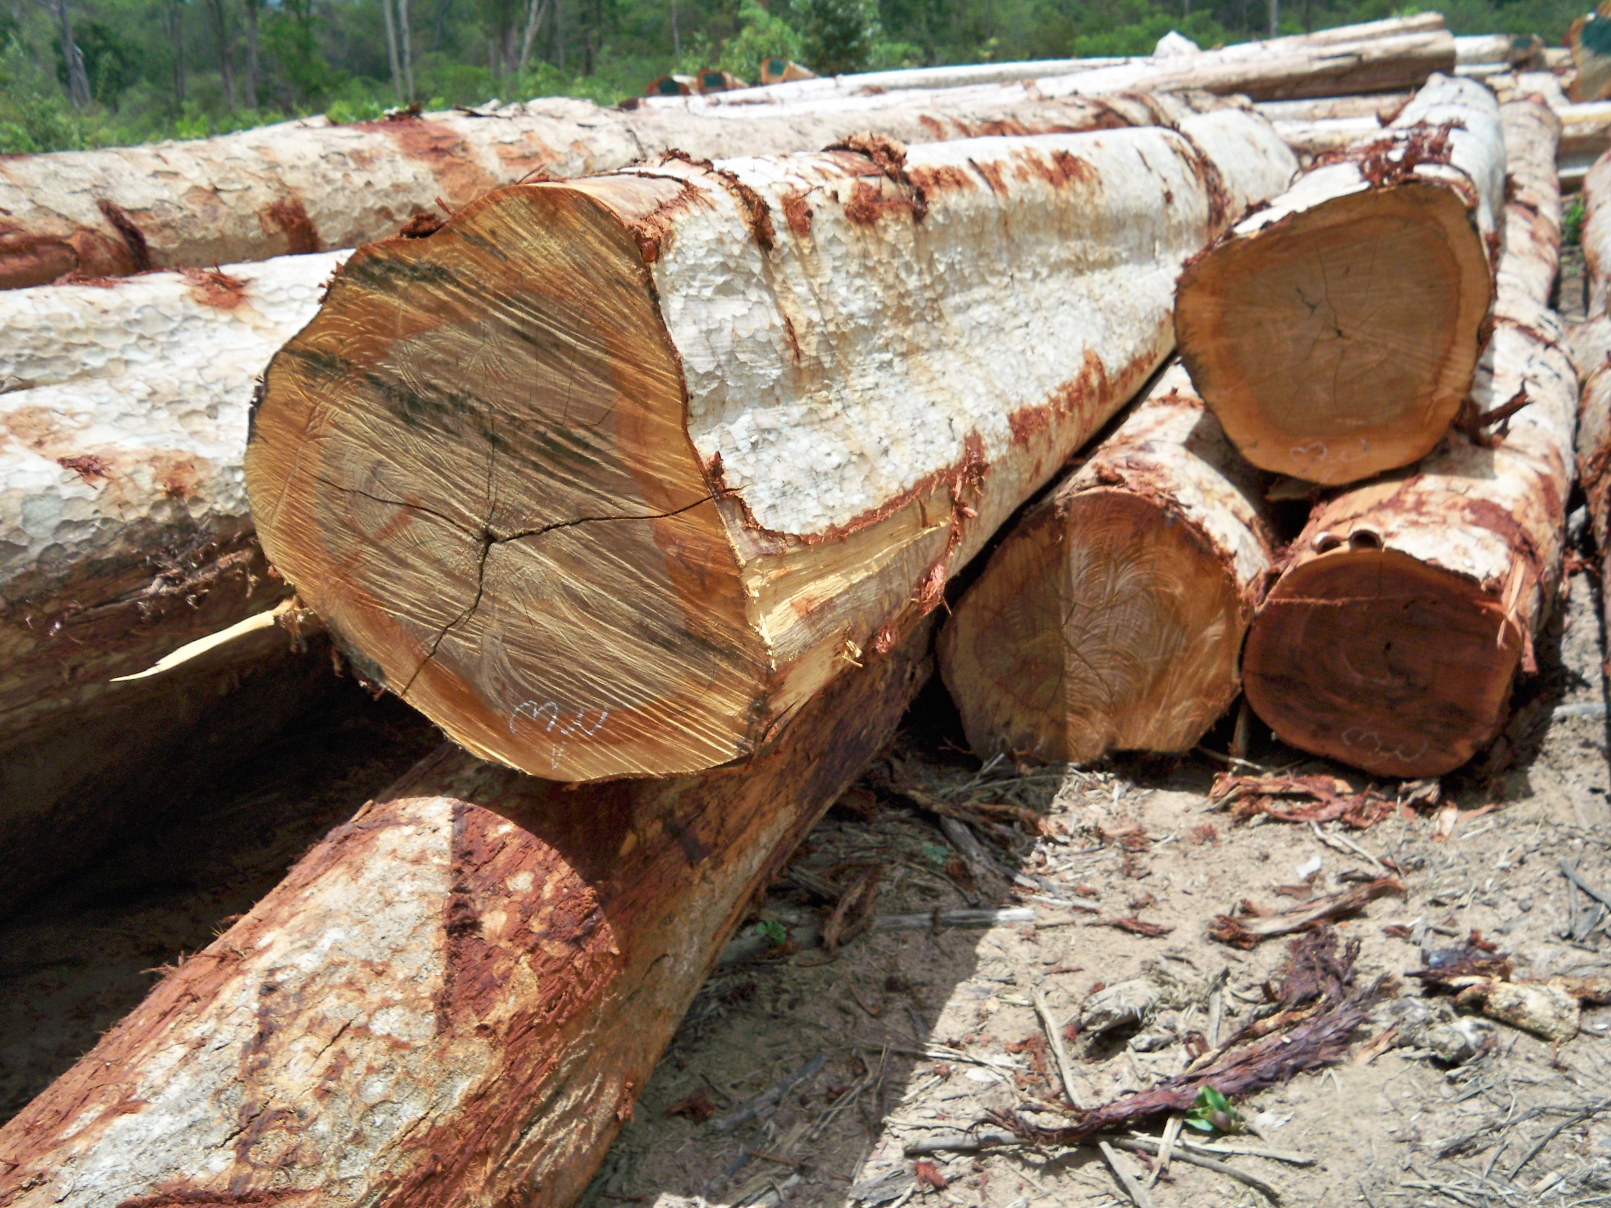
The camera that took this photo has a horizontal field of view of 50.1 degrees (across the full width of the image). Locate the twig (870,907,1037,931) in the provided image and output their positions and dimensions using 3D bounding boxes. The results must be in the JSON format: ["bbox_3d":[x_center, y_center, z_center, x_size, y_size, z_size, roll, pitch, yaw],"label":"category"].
[{"bbox_3d":[0.258,0.549,3.016,0.282,0.020,0.024,-3,17,-3],"label":"twig"}]

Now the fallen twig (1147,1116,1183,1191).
[{"bbox_3d":[0.490,0.745,2.345,0.022,0.015,0.159,5,18,23],"label":"fallen twig"}]

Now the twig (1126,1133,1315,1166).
[{"bbox_3d":[0.564,0.743,2.348,0.246,0.012,0.016,3,18,17],"label":"twig"}]

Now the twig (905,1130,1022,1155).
[{"bbox_3d":[0.218,0.743,2.381,0.161,0.020,0.022,-4,17,-5],"label":"twig"}]

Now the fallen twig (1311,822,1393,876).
[{"bbox_3d":[1.018,0.456,3.228,0.025,0.014,0.236,-8,18,-18],"label":"fallen twig"}]

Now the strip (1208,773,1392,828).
[{"bbox_3d":[0.971,0.389,3.385,0.343,0.055,0.090,3,18,19],"label":"strip"}]

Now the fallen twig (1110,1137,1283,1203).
[{"bbox_3d":[0.521,0.755,2.308,0.239,0.015,0.030,10,21,35],"label":"fallen twig"}]

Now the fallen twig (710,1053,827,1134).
[{"bbox_3d":[-0.051,0.712,2.524,0.022,0.018,0.232,13,23,41],"label":"fallen twig"}]

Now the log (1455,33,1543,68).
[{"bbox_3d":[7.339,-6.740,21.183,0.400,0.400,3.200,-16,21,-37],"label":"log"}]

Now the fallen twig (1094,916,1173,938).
[{"bbox_3d":[0.564,0.554,2.967,0.136,0.014,0.022,5,18,24],"label":"fallen twig"}]

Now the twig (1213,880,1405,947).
[{"bbox_3d":[0.869,0.528,2.976,0.396,0.035,0.055,-9,18,-20],"label":"twig"}]

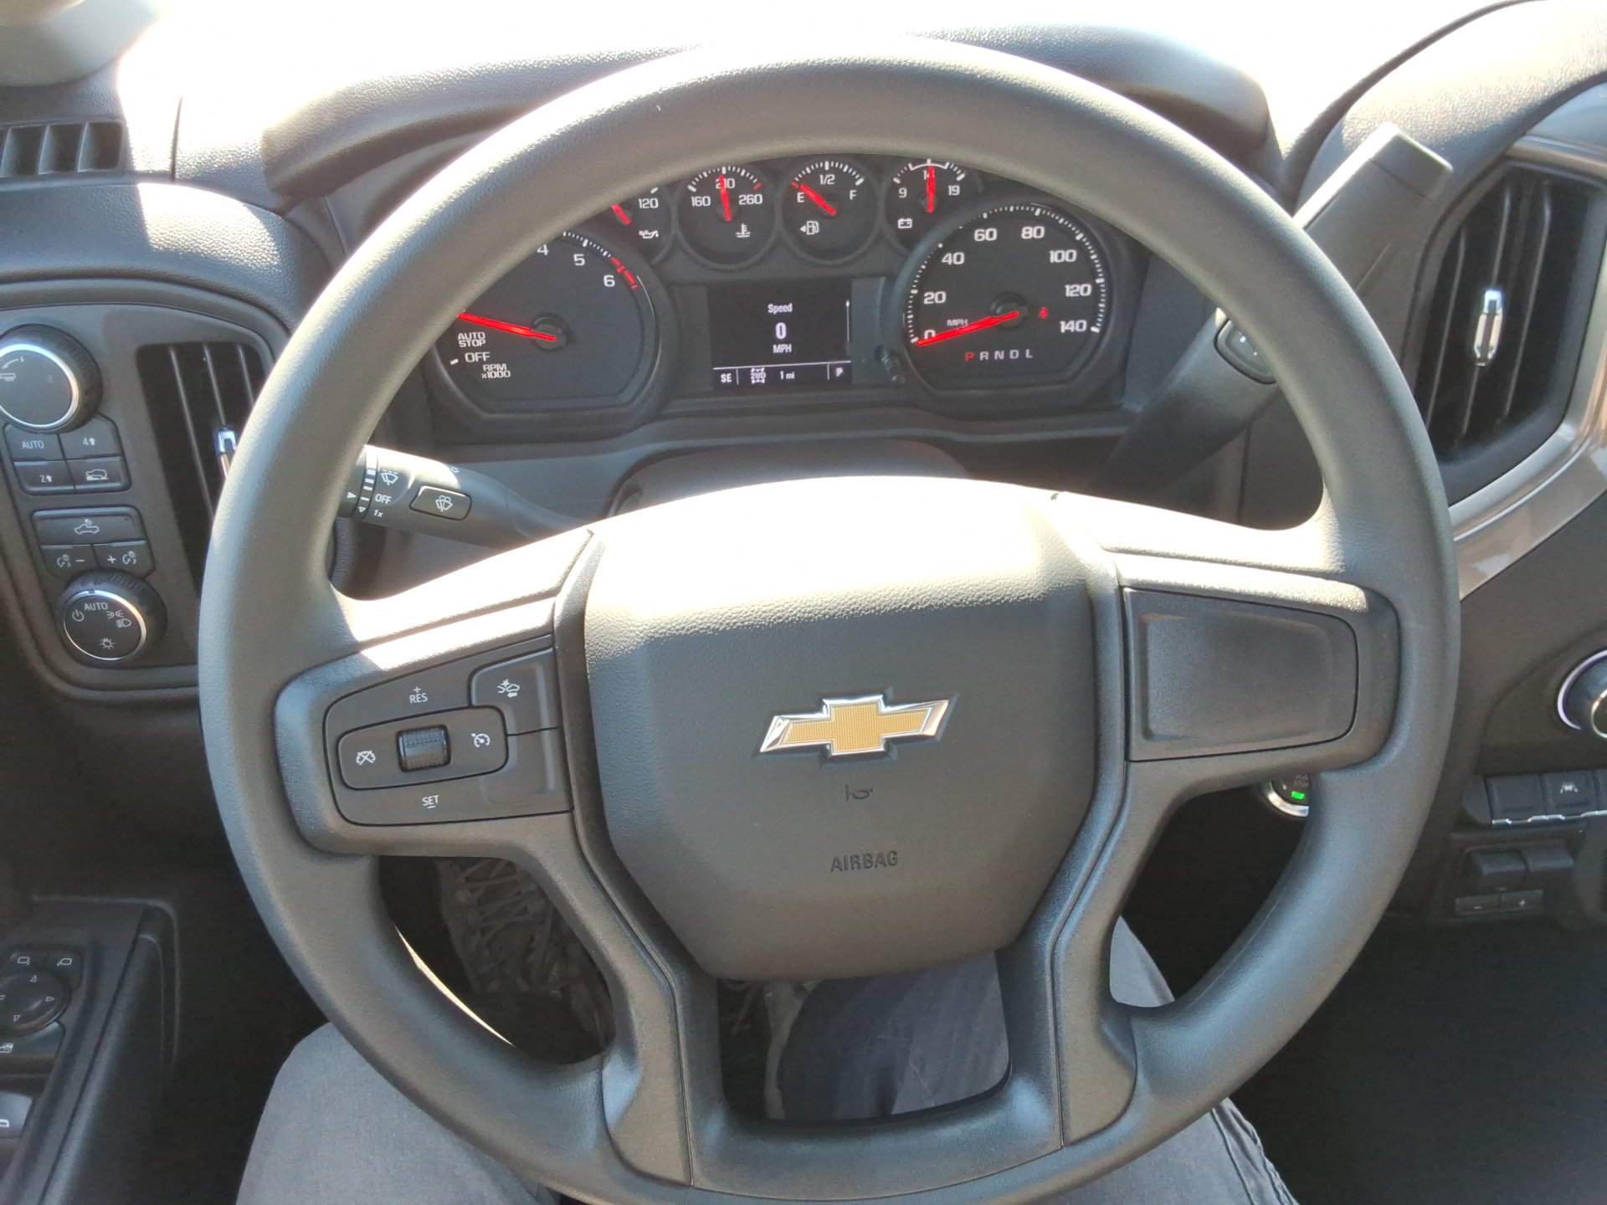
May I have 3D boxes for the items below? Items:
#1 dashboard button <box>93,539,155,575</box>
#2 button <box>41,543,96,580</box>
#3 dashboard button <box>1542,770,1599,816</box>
[{"bbox_3d":[-0.328,-0.022,0.629,0.027,0.019,0.010,-4,28,-3],"label":"dashboard button"},{"bbox_3d":[-0.353,-0.020,0.628,0.024,0.019,0.010,-4,28,-3],"label":"button"},{"bbox_3d":[0.412,0.104,0.704,0.030,0.012,0.024,-4,72,-3],"label":"dashboard button"}]

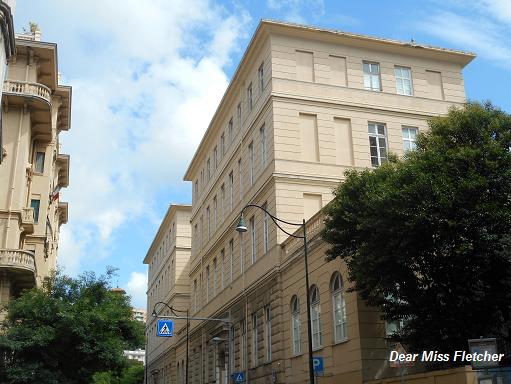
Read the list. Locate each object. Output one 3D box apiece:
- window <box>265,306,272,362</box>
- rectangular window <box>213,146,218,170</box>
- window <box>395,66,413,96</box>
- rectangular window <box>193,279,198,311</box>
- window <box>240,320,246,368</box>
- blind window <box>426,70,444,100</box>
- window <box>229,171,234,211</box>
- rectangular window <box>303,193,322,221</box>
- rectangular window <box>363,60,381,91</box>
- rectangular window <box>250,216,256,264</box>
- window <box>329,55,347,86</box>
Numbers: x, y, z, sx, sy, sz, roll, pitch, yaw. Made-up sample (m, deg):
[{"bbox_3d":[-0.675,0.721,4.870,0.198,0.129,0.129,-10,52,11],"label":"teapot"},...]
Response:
[{"bbox_3d":[0.859,8.250,37.532,0.200,3.240,1.296,5,-21,-15],"label":"window"},{"bbox_3d":[-3.004,-2.593,50.978,0.200,1.942,0.999,5,-21,-15],"label":"rectangular window"},{"bbox_3d":[9.097,-6.814,40.059,1.091,1.998,0.200,5,-21,-15],"label":"window"},{"bbox_3d":[-5.473,9.742,60.434,0.200,3.042,1.260,5,-21,-15],"label":"rectangular window"},{"bbox_3d":[-0.570,9.101,38.429,0.200,2.997,0.980,5,-21,-15],"label":"window"},{"bbox_3d":[11.415,-6.768,41.511,1.104,1.992,0.220,5,-21,-15],"label":"blind window"},{"bbox_3d":[-1.554,0.044,45.708,0.220,2.952,1.104,5,-21,-15],"label":"window"},{"bbox_3d":[2.977,1.488,33.792,1.029,2.832,0.250,5,-21,-15],"label":"rectangular window"},{"bbox_3d":[6.771,-6.740,38.004,1.078,1.872,0.250,5,-21,-15],"label":"rectangular window"},{"bbox_3d":[-0.032,2.961,39.327,0.220,2.880,1.104,5,-21,-15],"label":"rectangular window"},{"bbox_3d":[4.936,-7.207,38.930,1.054,1.998,0.200,5,-21,-15],"label":"window"}]

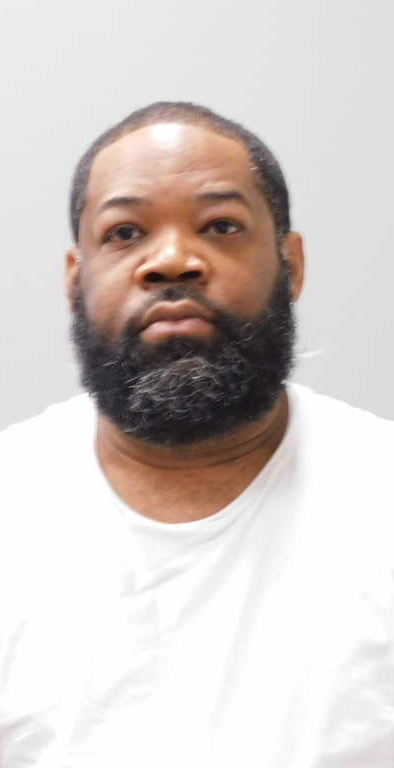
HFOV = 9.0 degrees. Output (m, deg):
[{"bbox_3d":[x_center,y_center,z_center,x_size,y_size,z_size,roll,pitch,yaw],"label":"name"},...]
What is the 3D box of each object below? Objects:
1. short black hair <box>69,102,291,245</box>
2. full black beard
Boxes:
[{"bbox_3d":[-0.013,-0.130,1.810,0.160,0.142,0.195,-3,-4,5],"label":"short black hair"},{"bbox_3d":[-0.009,-0.021,1.745,0.158,0.127,0.120,-3,-4,5],"label":"full black beard"}]

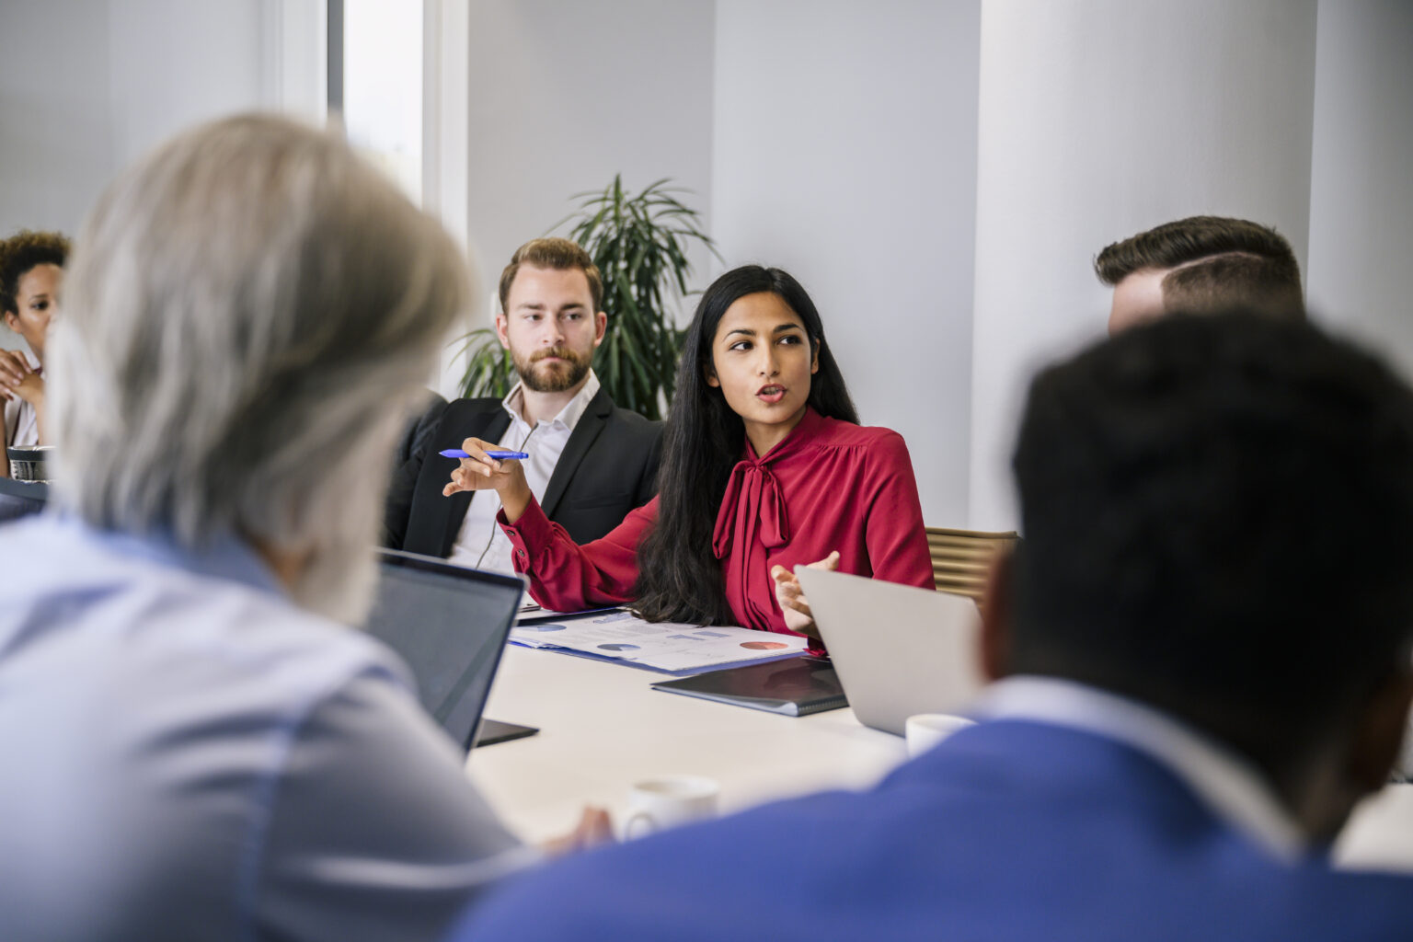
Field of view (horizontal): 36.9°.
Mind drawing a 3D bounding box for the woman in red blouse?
[{"bbox_3d":[-0.005,0.328,3.139,0.630,1.285,0.700,4,6,28],"label":"woman in red blouse"}]

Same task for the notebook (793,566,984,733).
[{"bbox_3d":[0.303,0.205,2.288,0.306,0.204,0.304,-3,6,-35],"label":"notebook"}]

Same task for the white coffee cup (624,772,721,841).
[{"bbox_3d":[-0.033,0.307,1.797,0.073,0.075,0.100,4,6,30],"label":"white coffee cup"}]

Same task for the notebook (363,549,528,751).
[{"bbox_3d":[-0.397,0.196,2.272,0.285,0.204,0.304,-4,7,-42],"label":"notebook"}]

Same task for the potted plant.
[{"bbox_3d":[-0.256,0.136,4.312,0.550,1.459,0.550,1,5,0],"label":"potted plant"}]

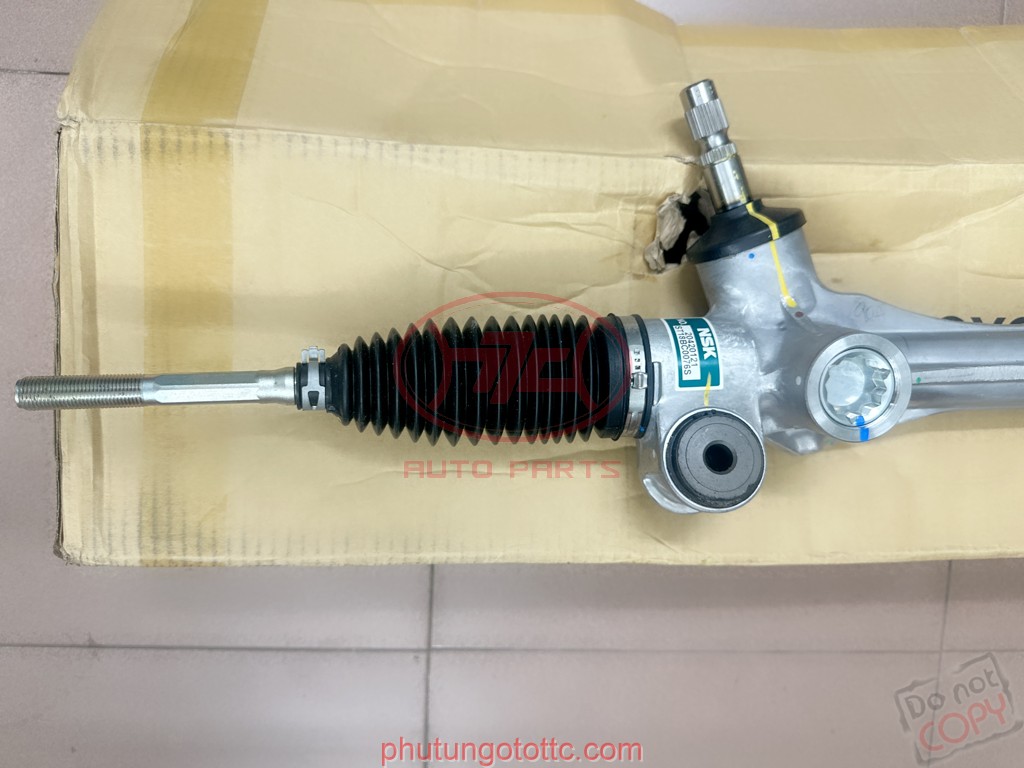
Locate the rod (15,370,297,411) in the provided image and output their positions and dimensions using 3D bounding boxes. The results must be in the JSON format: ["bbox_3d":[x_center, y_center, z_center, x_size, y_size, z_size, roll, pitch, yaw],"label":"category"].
[{"bbox_3d":[-0.148,0.003,0.297,0.113,0.016,0.016,-2,96,-5],"label":"rod"}]

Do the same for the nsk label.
[{"bbox_3d":[0.075,-0.016,0.297,0.020,0.009,0.039,-2,53,-4],"label":"nsk label"}]

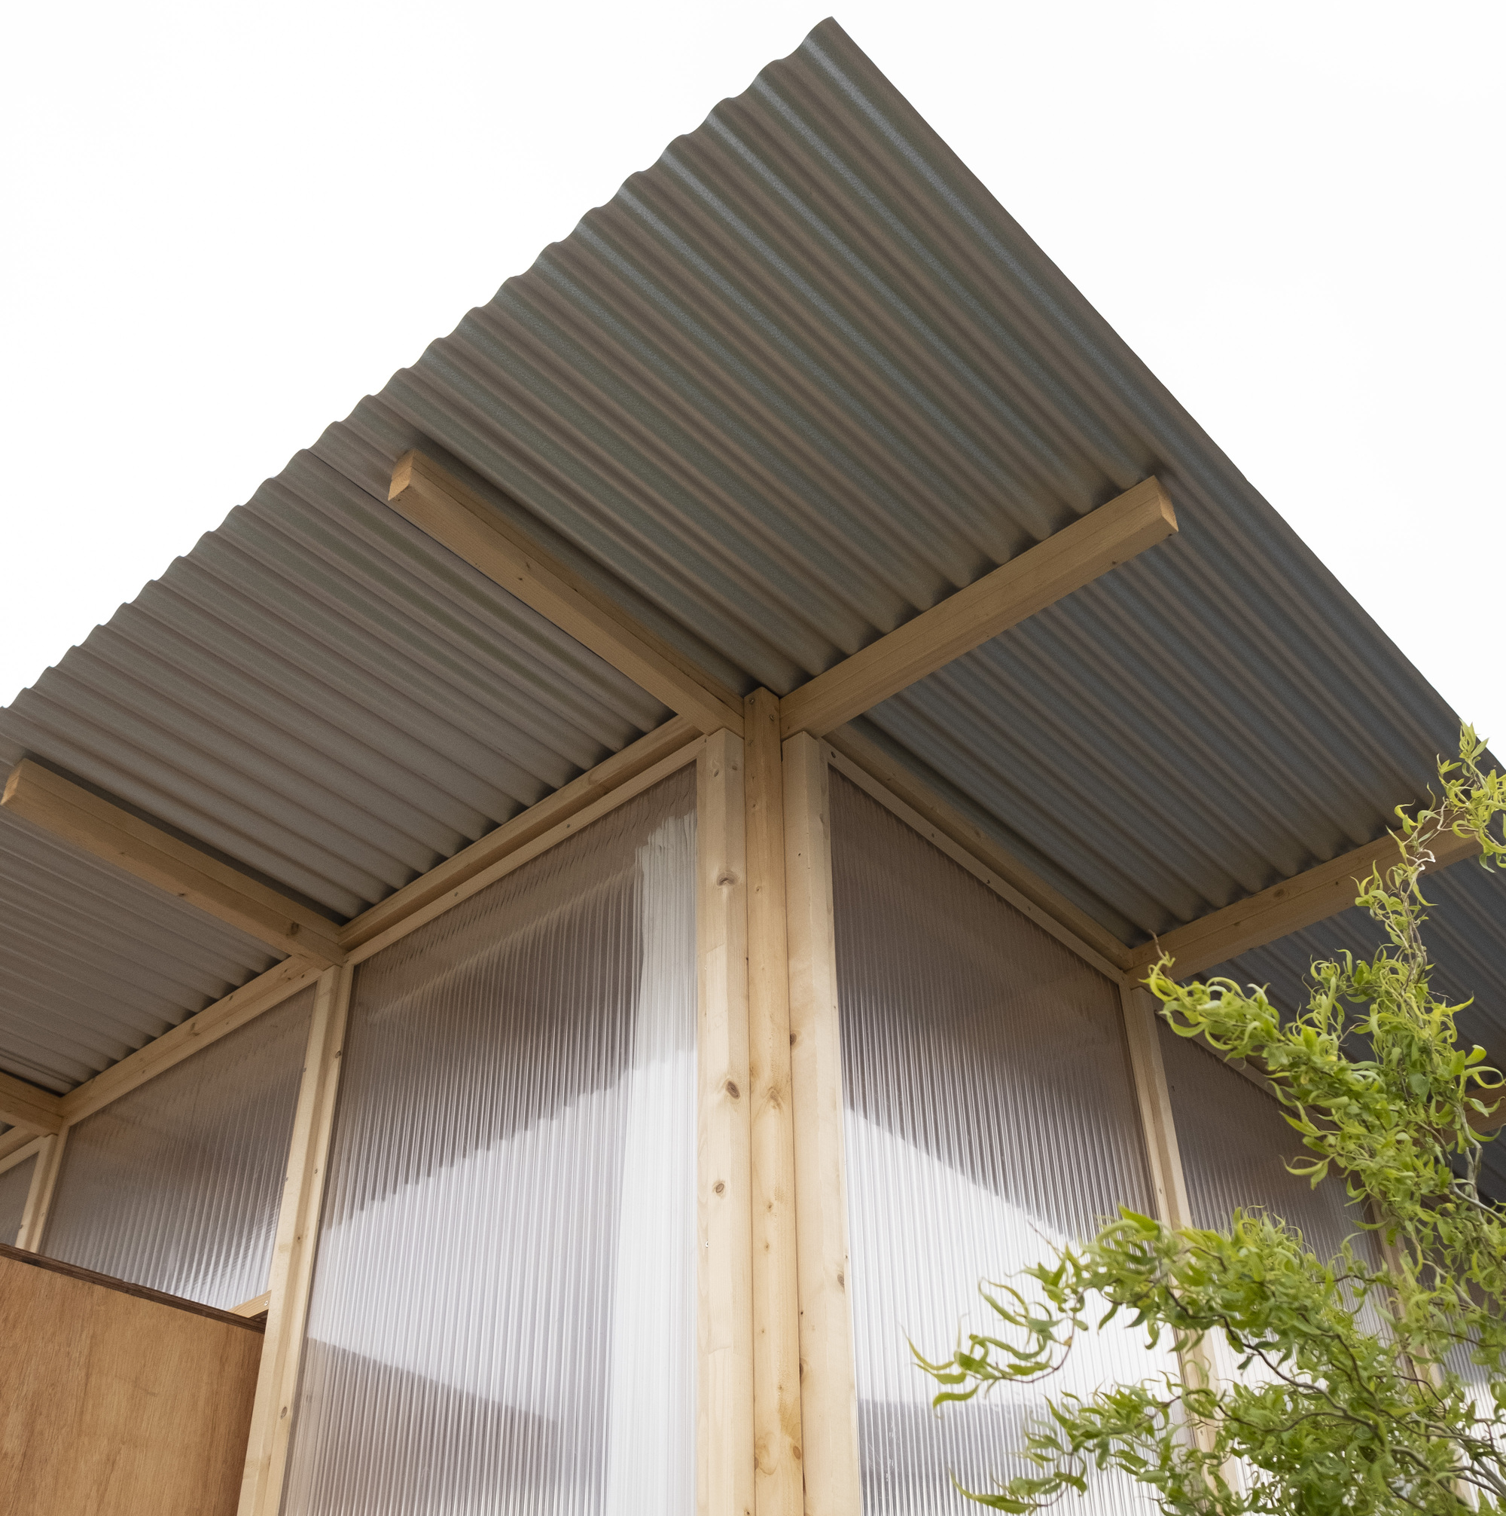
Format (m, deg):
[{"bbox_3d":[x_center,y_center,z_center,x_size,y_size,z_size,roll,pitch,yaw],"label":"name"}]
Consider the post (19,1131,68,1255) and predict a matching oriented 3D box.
[{"bbox_3d":[-1.535,1.961,3.023,0.085,2.740,0.089,-30,-46,32],"label":"post"}]

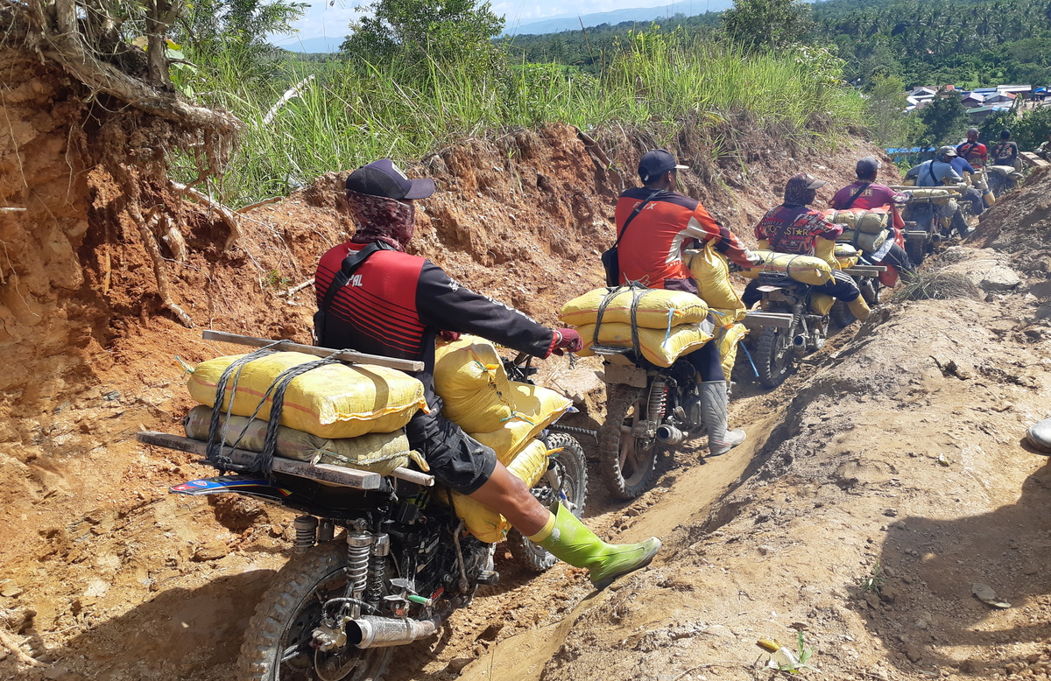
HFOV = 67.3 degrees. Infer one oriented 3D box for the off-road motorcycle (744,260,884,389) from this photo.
[{"bbox_3d":[2.351,-0.247,6.701,0.750,1.080,1.920,12,18,33],"label":"off-road motorcycle"}]

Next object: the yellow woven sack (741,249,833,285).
[{"bbox_3d":[2.004,-0.560,6.050,0.700,0.200,0.340,11,24,31],"label":"yellow woven sack"}]

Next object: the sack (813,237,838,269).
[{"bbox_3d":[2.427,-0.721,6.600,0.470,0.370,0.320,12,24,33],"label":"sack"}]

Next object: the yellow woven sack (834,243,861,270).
[{"bbox_3d":[2.803,-0.744,6.950,0.480,0.240,0.380,12,24,33],"label":"yellow woven sack"}]

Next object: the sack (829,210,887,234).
[{"bbox_3d":[3.234,-1.158,7.700,0.640,0.180,0.360,10,23,28],"label":"sack"}]

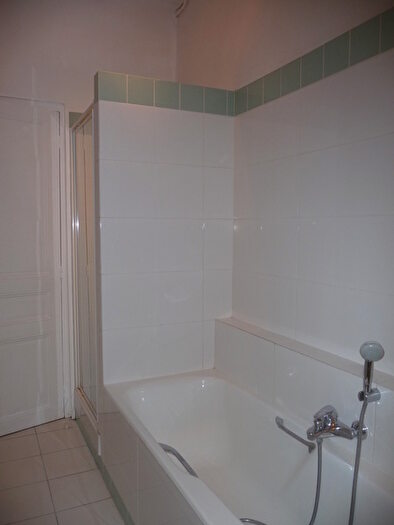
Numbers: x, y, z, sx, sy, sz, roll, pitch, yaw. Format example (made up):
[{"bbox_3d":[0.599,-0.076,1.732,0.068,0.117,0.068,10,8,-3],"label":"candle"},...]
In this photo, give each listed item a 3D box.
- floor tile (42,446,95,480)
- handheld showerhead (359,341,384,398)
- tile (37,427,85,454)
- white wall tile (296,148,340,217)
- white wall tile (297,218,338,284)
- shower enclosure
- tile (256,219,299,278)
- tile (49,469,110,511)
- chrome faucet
[{"bbox_3d":[-0.772,1.203,2.559,0.280,0.010,0.298,-2,6,-26],"label":"floor tile"},{"bbox_3d":[0.606,0.374,1.475,0.065,0.205,0.085,-4,7,-44],"label":"handheld showerhead"},{"bbox_3d":[-0.904,1.179,2.825,0.280,0.010,0.298,-2,6,-26],"label":"tile"},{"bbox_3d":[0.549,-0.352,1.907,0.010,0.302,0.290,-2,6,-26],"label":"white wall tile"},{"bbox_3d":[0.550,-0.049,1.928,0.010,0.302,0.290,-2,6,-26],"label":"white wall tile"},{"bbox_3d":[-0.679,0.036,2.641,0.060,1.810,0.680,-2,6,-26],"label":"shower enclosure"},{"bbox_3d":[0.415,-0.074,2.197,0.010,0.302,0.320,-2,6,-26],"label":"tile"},{"bbox_3d":[-0.639,1.226,2.294,0.280,0.010,0.298,-2,6,-26],"label":"tile"},{"bbox_3d":[0.491,0.590,1.579,0.175,0.115,0.175,-2,6,-26],"label":"chrome faucet"}]

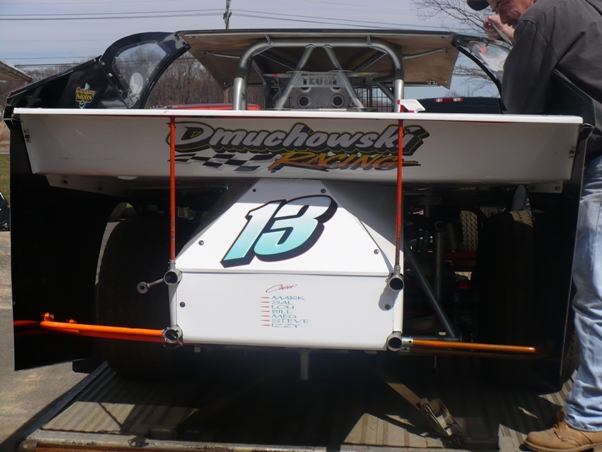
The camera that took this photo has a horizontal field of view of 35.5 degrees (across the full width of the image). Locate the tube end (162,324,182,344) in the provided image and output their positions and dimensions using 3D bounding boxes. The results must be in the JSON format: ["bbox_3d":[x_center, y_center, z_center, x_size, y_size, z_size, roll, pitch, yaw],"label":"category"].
[{"bbox_3d":[-0.414,0.351,3.075,0.057,0.057,0.060,1,7,5],"label":"tube end"}]

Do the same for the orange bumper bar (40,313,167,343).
[{"bbox_3d":[-0.661,0.344,3.123,0.415,0.080,0.085,1,7,5],"label":"orange bumper bar"}]

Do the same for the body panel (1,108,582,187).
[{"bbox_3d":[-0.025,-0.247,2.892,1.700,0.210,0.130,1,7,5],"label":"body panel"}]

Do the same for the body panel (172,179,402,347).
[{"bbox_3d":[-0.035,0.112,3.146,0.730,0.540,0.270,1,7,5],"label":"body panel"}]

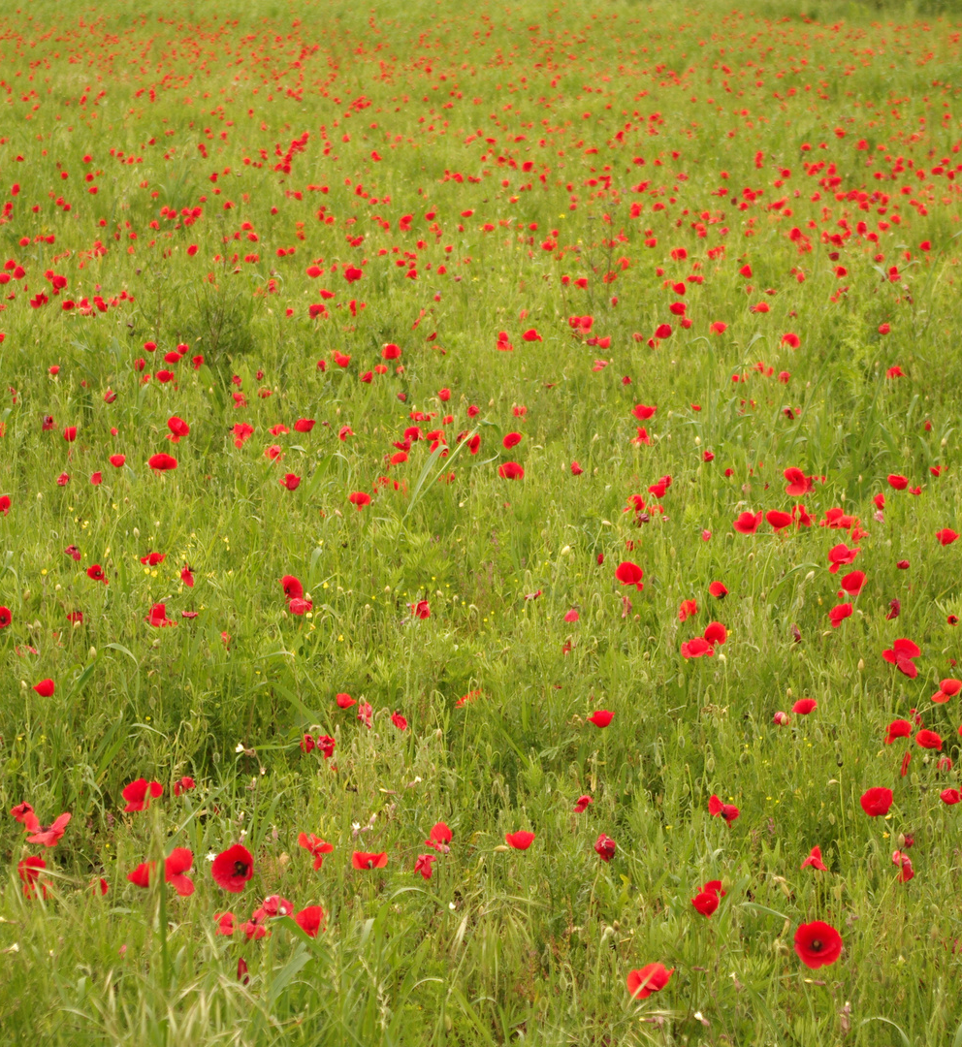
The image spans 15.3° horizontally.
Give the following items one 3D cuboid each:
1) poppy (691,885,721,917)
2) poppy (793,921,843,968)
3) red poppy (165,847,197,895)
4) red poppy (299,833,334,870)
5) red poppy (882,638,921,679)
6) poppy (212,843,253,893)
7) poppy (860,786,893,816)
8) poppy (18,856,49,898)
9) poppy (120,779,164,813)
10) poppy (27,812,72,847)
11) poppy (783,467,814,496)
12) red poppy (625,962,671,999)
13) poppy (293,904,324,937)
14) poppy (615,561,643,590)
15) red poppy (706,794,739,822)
[{"bbox_3d":[0.302,0.507,4.815,0.038,0.037,0.034,1,11,4],"label":"poppy"},{"bbox_3d":[0.418,0.523,4.450,0.060,0.058,0.030,1,-8,5],"label":"poppy"},{"bbox_3d":[-0.428,0.489,5.050,0.052,0.066,0.050,-6,12,-31],"label":"red poppy"},{"bbox_3d":[-0.242,0.479,5.250,0.051,0.050,0.045,-3,11,-14],"label":"red poppy"},{"bbox_3d":[0.720,0.229,6.150,0.068,0.066,0.055,1,10,7],"label":"red poppy"},{"bbox_3d":[-0.323,0.446,4.650,0.062,0.063,0.033,5,-4,25],"label":"poppy"},{"bbox_3d":[0.605,0.425,5.500,0.051,0.043,0.048,1,10,6],"label":"poppy"},{"bbox_3d":[-0.637,0.502,5.100,0.045,0.058,0.048,-1,10,-7],"label":"poppy"},{"bbox_3d":[-0.511,0.408,5.400,0.065,0.049,0.055,-1,10,-5],"label":"poppy"},{"bbox_3d":[-0.633,0.447,5.250,0.065,0.048,0.060,-1,10,-7],"label":"poppy"},{"bbox_3d":[0.697,-0.094,7.900,0.070,0.059,0.055,5,11,26],"label":"poppy"},{"bbox_3d":[0.209,0.570,4.482,0.055,0.038,0.050,1,11,3],"label":"red poppy"},{"bbox_3d":[-0.227,0.524,4.724,0.039,0.037,0.035,-1,11,-3],"label":"poppy"},{"bbox_3d":[0.268,0.094,6.500,0.049,0.043,0.044,0,11,2],"label":"poppy"},{"bbox_3d":[0.356,0.419,5.274,0.045,0.036,0.041,5,12,24],"label":"red poppy"}]

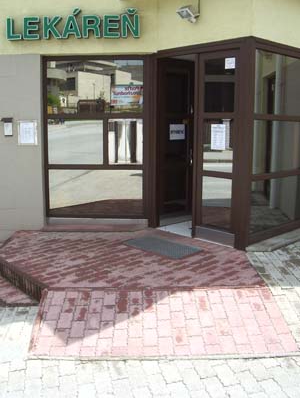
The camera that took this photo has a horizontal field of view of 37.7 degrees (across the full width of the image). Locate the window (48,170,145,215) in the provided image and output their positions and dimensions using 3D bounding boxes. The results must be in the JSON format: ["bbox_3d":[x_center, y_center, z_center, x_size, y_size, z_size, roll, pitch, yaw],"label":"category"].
[{"bbox_3d":[-0.757,-0.084,6.107,1.312,0.654,0.050,1,9,2],"label":"window"}]

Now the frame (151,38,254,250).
[{"bbox_3d":[0.606,-0.695,5.569,0.120,2.417,1.469,-9,13,-44],"label":"frame"}]

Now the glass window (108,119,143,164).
[{"bbox_3d":[-0.332,-0.767,5.983,0.469,0.615,0.050,1,9,2],"label":"glass window"}]

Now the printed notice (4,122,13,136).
[{"bbox_3d":[-1.891,-0.927,5.830,0.111,0.175,0.020,1,9,2],"label":"printed notice"}]

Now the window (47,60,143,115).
[{"bbox_3d":[-0.742,-1.489,5.882,1.300,0.724,0.050,1,9,2],"label":"window"}]

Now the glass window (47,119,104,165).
[{"bbox_3d":[-1.020,-0.770,6.006,0.757,0.611,0.050,1,9,2],"label":"glass window"}]

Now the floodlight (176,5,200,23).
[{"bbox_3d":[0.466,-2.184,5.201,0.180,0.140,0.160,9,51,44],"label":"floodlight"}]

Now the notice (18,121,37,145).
[{"bbox_3d":[-1.628,-0.876,5.849,0.262,0.326,0.020,1,9,2],"label":"notice"}]

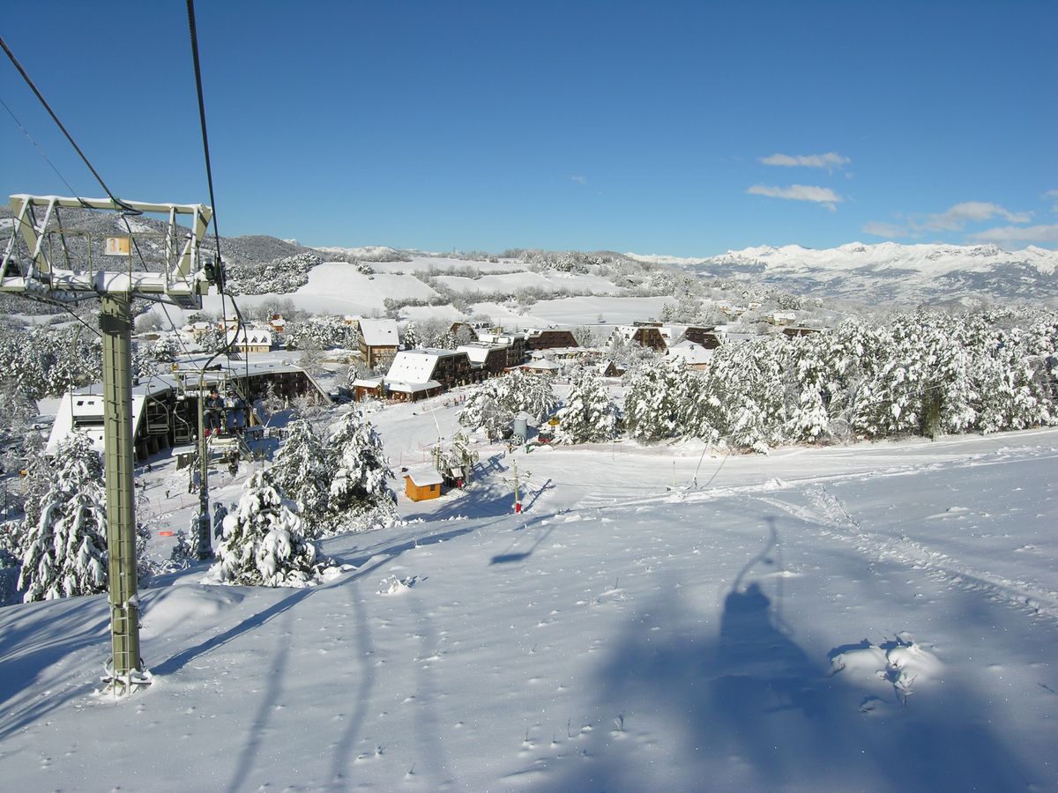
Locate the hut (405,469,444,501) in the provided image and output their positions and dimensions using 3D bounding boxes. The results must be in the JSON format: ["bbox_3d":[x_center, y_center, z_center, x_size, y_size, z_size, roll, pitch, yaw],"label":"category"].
[{"bbox_3d":[-15.010,12.572,104.500,4.400,3.100,3.000,-4,10,-38],"label":"hut"}]

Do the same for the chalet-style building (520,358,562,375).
[{"bbox_3d":[4.643,-11.436,282.000,13.500,5.800,11.500,5,8,20],"label":"chalet-style building"}]

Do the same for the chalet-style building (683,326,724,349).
[{"bbox_3d":[91.391,-29.847,385.000,22.000,13.000,14.000,0,8,-3],"label":"chalet-style building"}]

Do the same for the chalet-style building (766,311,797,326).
[{"bbox_3d":[196.829,-60.687,570.000,19.000,11.000,11.000,2,8,3],"label":"chalet-style building"}]

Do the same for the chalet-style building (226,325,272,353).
[{"bbox_3d":[-124.414,-25.586,325.000,19.000,11.500,11.000,-1,8,-13],"label":"chalet-style building"}]

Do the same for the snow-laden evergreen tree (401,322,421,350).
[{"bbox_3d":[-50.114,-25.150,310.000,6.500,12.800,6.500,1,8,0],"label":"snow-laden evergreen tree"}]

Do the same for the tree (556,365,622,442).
[{"bbox_3d":[11.630,1.460,149.000,12.000,14.500,11.800,2,8,0],"label":"tree"}]

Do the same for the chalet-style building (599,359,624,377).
[{"bbox_3d":[27.870,-9.688,248.000,6.800,6.200,8.000,-1,8,-14],"label":"chalet-style building"}]

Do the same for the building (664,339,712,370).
[{"bbox_3d":[60.760,-15.148,277.000,15.000,11.500,13.000,-2,8,-20],"label":"building"}]

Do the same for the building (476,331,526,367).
[{"bbox_3d":[-10.832,-18.878,290.000,14.500,13.000,19.000,5,8,24],"label":"building"}]

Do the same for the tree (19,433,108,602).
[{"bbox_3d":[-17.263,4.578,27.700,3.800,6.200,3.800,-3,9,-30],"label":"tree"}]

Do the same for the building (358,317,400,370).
[{"bbox_3d":[-53.534,-19.052,262.000,13.000,17.500,11.000,-3,9,-29],"label":"building"}]

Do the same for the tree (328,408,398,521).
[{"bbox_3d":[-13.166,5.287,57.500,4.900,8.500,4.900,1,8,0],"label":"tree"}]

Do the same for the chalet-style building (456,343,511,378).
[{"bbox_3d":[-16.503,-13.718,270.000,13.000,12.000,22.000,5,8,24],"label":"chalet-style building"}]

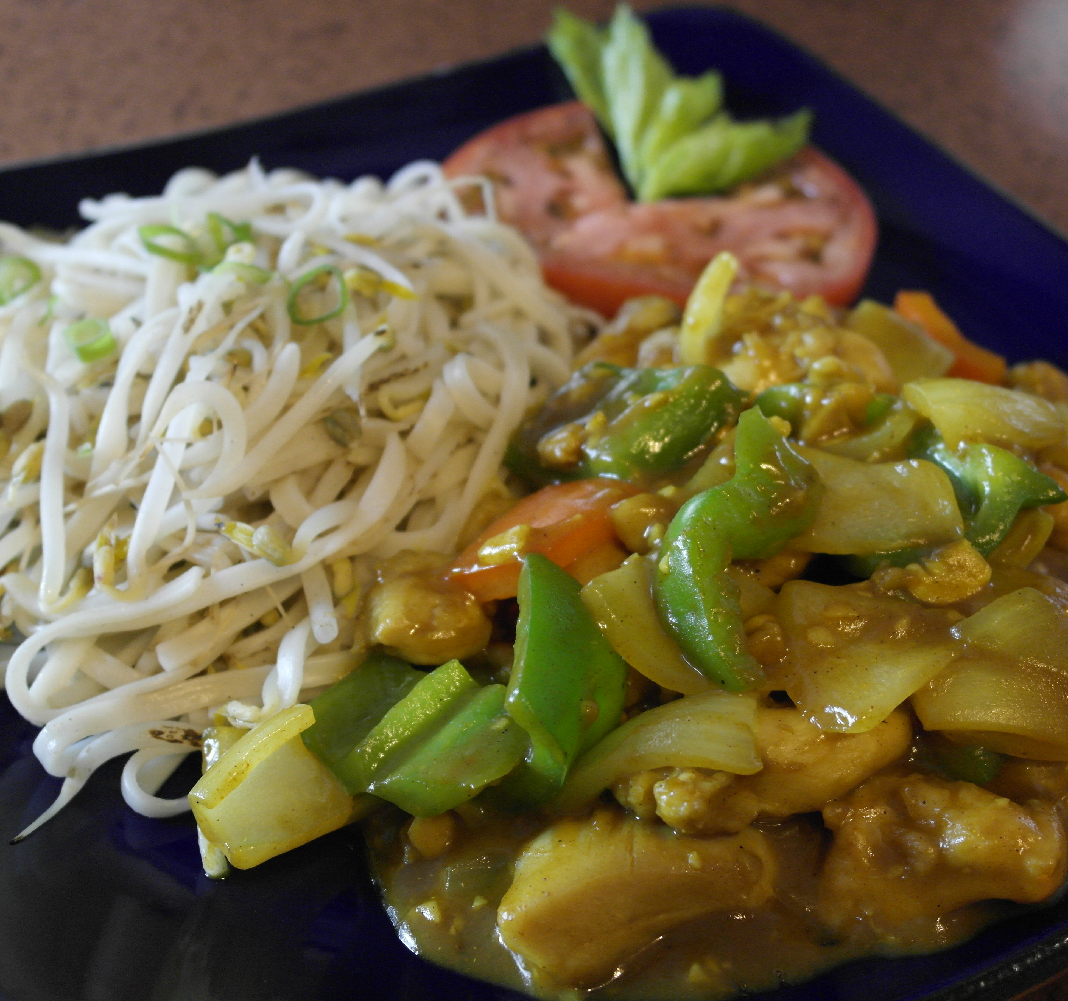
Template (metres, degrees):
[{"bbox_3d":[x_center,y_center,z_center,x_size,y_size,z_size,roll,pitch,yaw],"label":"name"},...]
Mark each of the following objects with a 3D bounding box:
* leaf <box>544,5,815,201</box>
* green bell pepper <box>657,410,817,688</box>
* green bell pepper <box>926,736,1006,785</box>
[{"bbox_3d":[0.031,-0.083,0.370,0.056,0.032,0.033,2,40,0],"label":"leaf"},{"bbox_3d":[0.030,0.006,0.270,0.018,0.017,0.048,13,41,13],"label":"green bell pepper"},{"bbox_3d":[0.063,0.038,0.265,0.016,0.011,0.006,0,40,-2],"label":"green bell pepper"}]

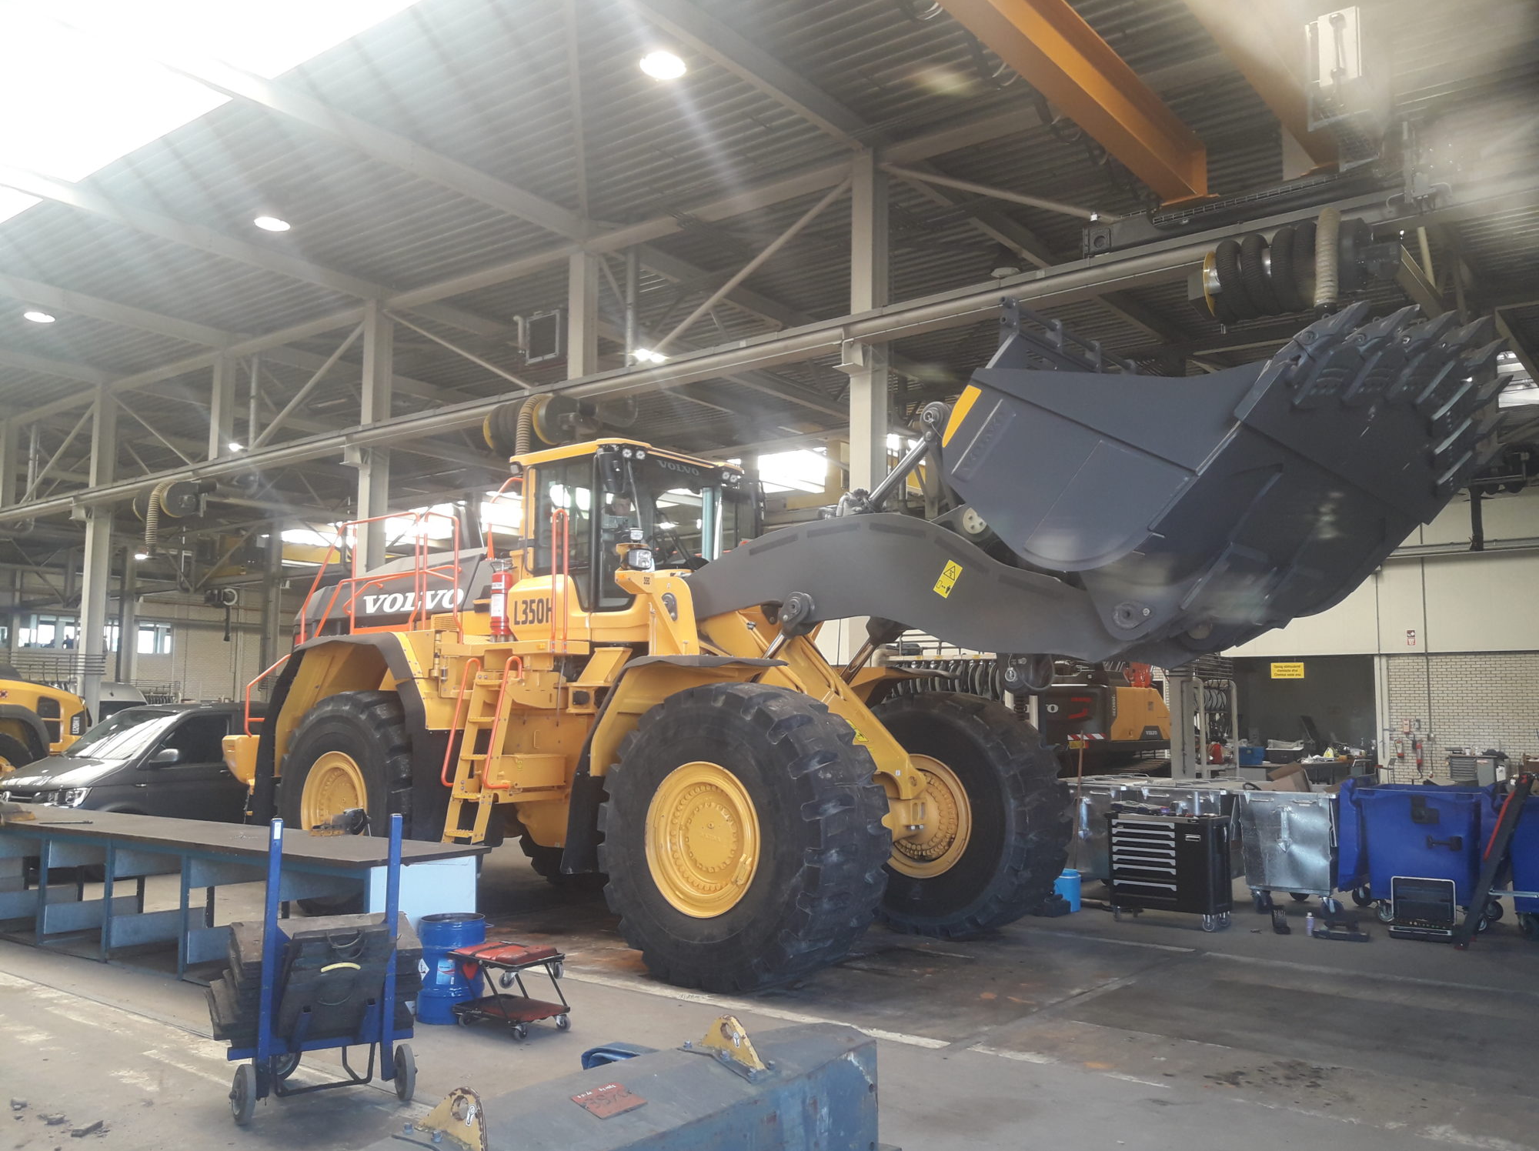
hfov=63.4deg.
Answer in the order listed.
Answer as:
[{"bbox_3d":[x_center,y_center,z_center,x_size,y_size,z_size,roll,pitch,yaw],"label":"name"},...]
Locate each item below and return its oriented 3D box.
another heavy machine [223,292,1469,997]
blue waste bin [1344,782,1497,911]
[{"bbox_3d":[-0.354,0.832,10.284,11.400,4.120,3.950,-4,-8,38],"label":"another heavy machine"},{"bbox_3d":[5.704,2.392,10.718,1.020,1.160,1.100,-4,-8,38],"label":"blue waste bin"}]

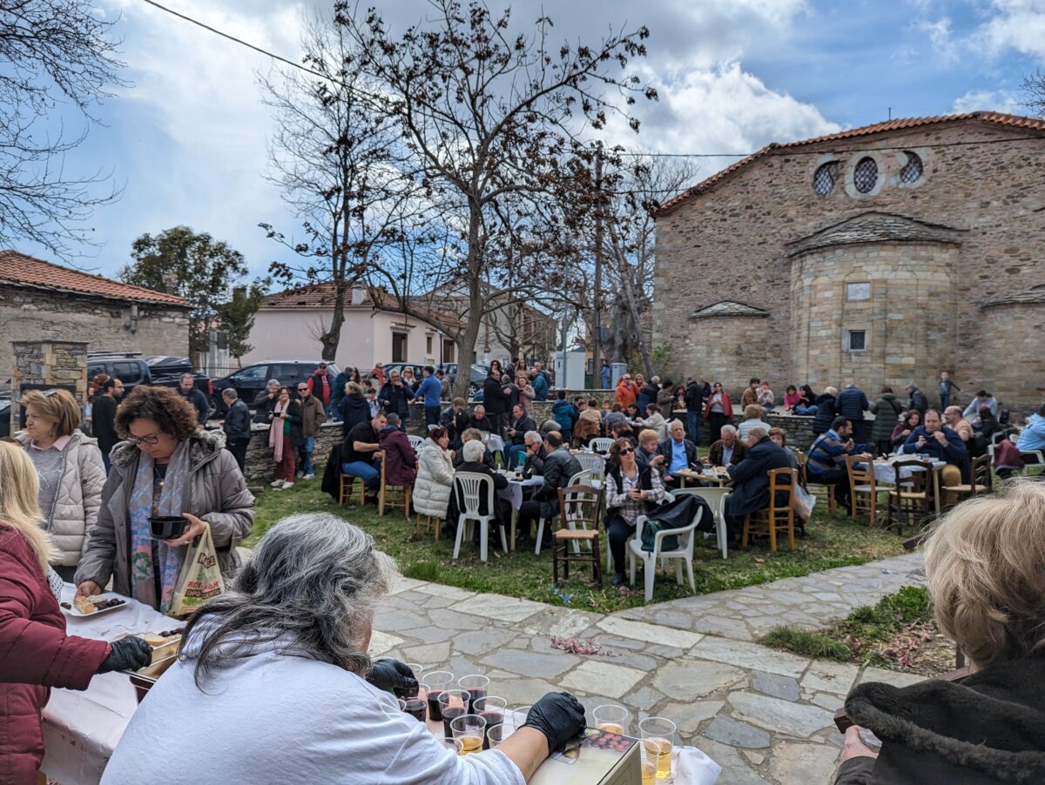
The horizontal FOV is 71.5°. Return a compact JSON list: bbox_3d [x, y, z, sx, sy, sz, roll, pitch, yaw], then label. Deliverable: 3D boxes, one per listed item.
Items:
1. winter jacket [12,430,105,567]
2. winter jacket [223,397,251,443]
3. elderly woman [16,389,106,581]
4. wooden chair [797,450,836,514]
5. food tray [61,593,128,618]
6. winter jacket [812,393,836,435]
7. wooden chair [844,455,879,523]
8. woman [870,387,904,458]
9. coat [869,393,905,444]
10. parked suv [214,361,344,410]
[{"bbox_3d":[-2.300,0.515,3.500,0.480,0.670,0.330,1,1,6],"label":"winter jacket"},{"bbox_3d":[-4.670,0.450,11.850,0.400,0.720,0.480,0,1,6],"label":"winter jacket"},{"bbox_3d":[-2.290,0.790,3.500,0.480,1.600,0.340,1,1,6],"label":"elderly woman"},{"bbox_3d":[4.020,1.230,9.900,0.450,0.860,0.430,1,1,12],"label":"wooden chair"},{"bbox_3d":[-1.572,0.782,2.656,0.190,0.025,0.195,1,2,28],"label":"food tray"},{"bbox_3d":[7.277,0.525,17.500,0.580,1.020,0.480,2,2,27],"label":"winter jacket"},{"bbox_3d":[4.448,1.236,9.374,0.440,0.880,0.420,0,2,-26],"label":"wooden chair"},{"bbox_3d":[6.750,0.700,13.450,0.600,1.630,0.450,1,1,19],"label":"woman"},{"bbox_3d":[6.750,0.470,13.450,0.600,0.940,0.420,1,1,19],"label":"coat"},{"bbox_3d":[-7.650,-0.140,22.400,4.550,1.680,1.850,0,1,0],"label":"parked suv"}]

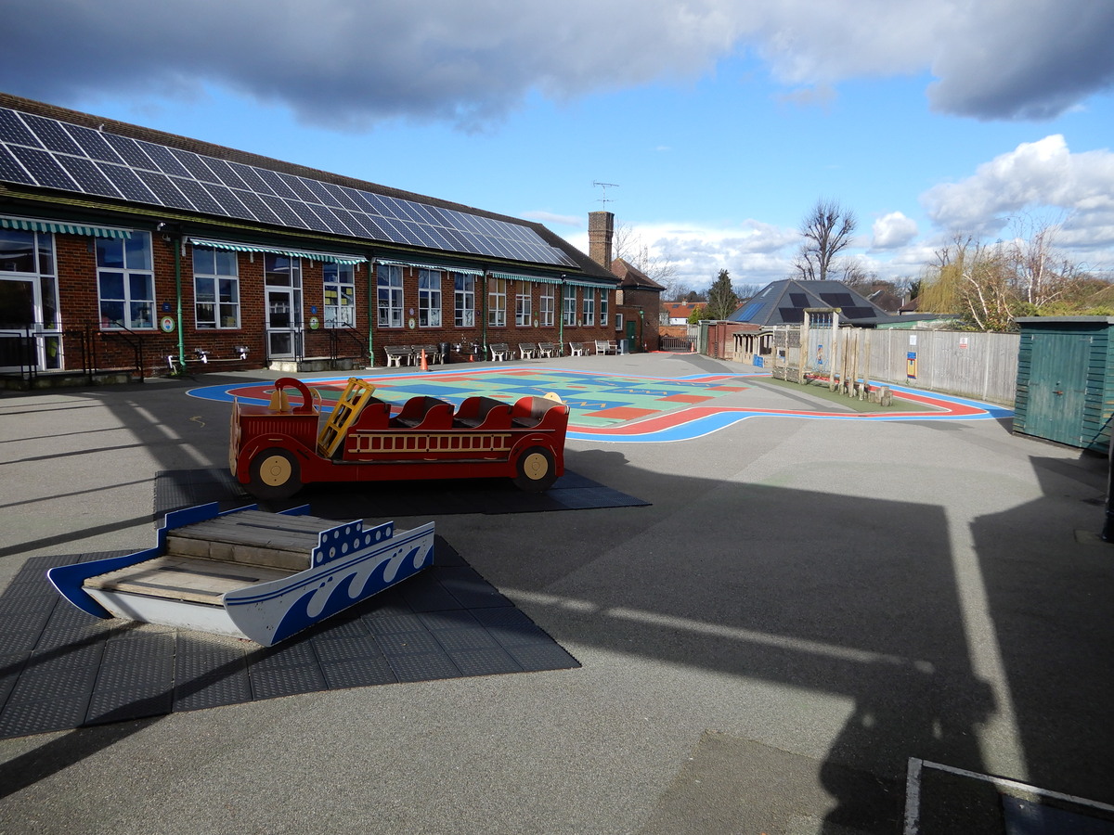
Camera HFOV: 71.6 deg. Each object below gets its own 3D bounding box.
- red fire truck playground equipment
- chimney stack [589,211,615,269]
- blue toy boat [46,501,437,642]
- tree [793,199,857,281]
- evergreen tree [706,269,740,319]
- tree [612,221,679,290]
[{"bbox_3d":[-1.545,0.159,7.798,3.262,1.086,1.005,1,6,-25],"label":"red fire truck playground equipment"},{"bbox_3d":[2.760,-10.761,47.541,1.100,3.755,1.400,4,8,27],"label":"chimney stack"},{"bbox_3d":[-1.689,0.828,4.666,1.060,0.504,2.105,4,4,18],"label":"blue toy boat"},{"bbox_3d":[22.498,-12.035,65.017,5.200,12.400,5.200,0,7,0],"label":"tree"},{"bbox_3d":[13.148,-8.645,61.404,2.700,6.154,2.700,0,7,0],"label":"evergreen tree"},{"bbox_3d":[7.829,-11.977,69.054,6.000,10.897,6.000,0,7,0],"label":"tree"}]

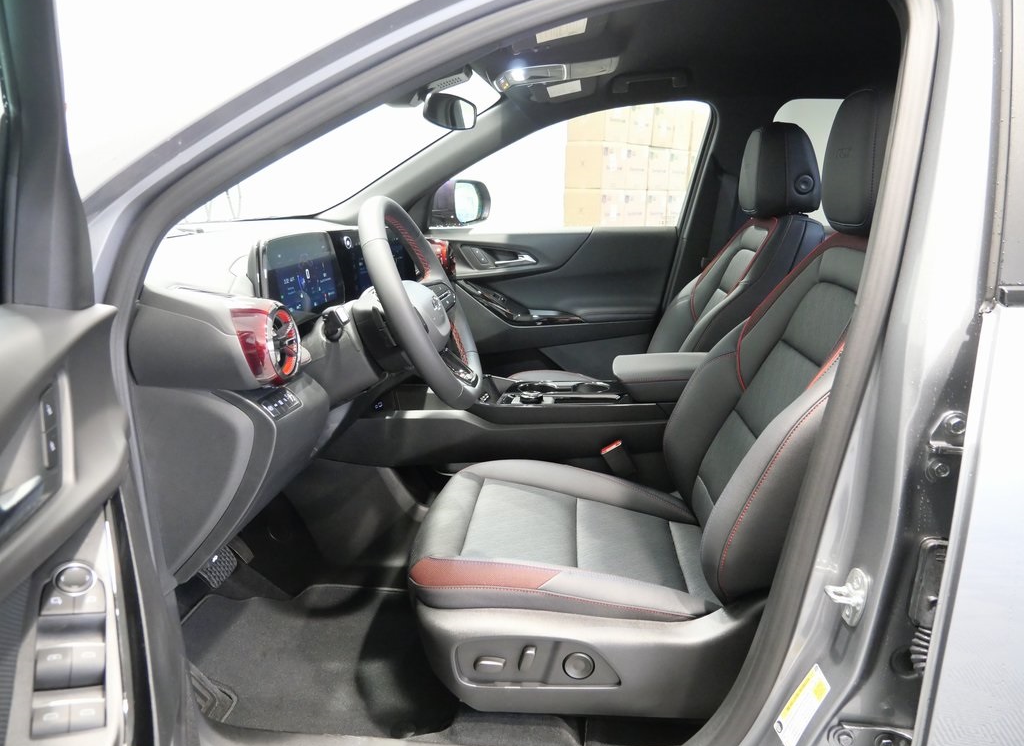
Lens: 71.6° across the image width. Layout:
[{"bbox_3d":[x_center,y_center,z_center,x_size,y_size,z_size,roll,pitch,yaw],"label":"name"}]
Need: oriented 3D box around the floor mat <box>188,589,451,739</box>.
[{"bbox_3d":[-0.373,0.509,1.380,0.620,0.060,0.470,1,15,5],"label":"floor mat"}]

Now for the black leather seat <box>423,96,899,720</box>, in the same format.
[{"bbox_3d":[0.252,0.027,1.227,0.810,0.980,0.530,1,15,5],"label":"black leather seat"}]

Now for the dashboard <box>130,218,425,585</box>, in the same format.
[{"bbox_3d":[-0.492,-0.099,1.655,0.520,0.540,1.420,1,15,5],"label":"dashboard"}]

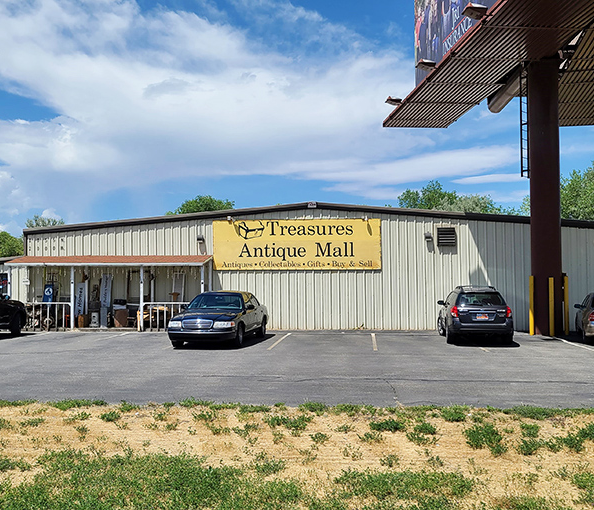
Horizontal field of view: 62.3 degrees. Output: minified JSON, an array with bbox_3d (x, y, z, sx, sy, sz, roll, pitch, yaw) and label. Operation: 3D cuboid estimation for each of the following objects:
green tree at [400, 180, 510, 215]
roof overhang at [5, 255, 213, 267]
[{"bbox_3d":[13.811,-1.308,42.754,10.000,10.267,9.000,0,-3,3],"label":"green tree"},{"bbox_3d":[-6.612,0.221,17.419,7.113,0.391,1.220,0,-3,3],"label":"roof overhang"}]

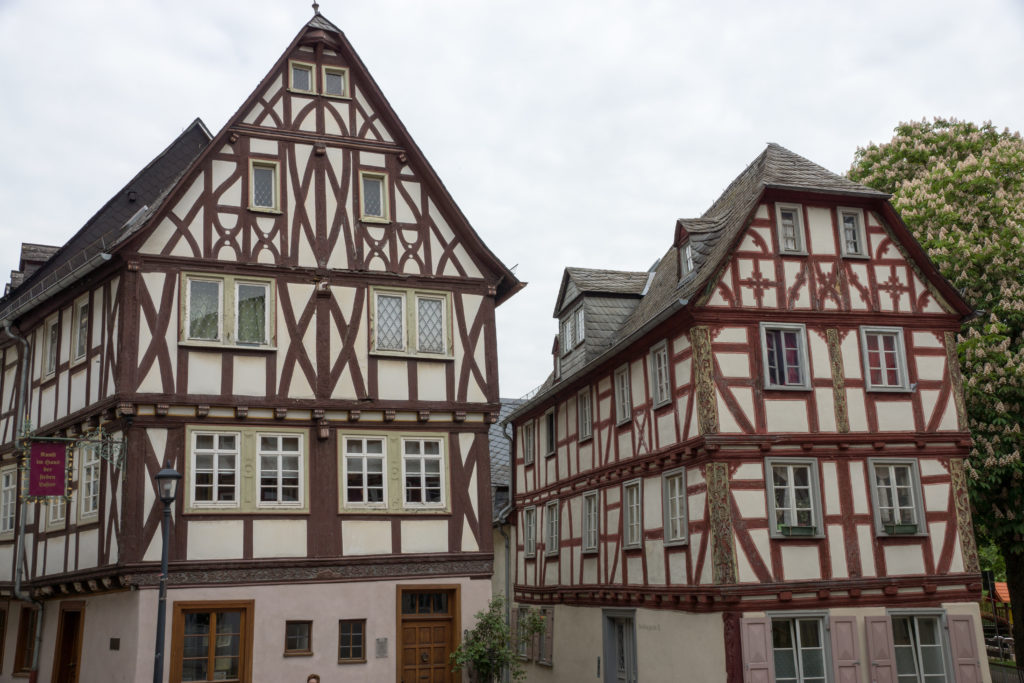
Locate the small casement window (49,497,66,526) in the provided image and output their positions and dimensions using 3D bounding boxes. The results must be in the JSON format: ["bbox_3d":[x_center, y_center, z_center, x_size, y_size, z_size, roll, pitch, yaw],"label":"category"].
[{"bbox_3d":[-9.395,3.096,21.205,0.150,1.450,0.880,11,-18,-43],"label":"small casement window"}]

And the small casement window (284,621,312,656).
[{"bbox_3d":[-4.043,5.640,19.431,0.520,0.650,0.140,3,-14,-22],"label":"small casement window"}]

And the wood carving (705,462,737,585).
[{"bbox_3d":[3.724,3.229,18.176,0.274,2.094,0.280,1,-14,-15],"label":"wood carving"}]

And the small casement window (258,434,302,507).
[{"bbox_3d":[-4.555,2.538,20.152,0.890,1.440,0.150,3,-14,-21],"label":"small casement window"}]

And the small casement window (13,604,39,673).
[{"bbox_3d":[-10.577,6.519,22.345,0.180,1.500,1.180,11,-18,-43],"label":"small casement window"}]

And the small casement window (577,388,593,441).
[{"bbox_3d":[1.813,1.758,24.592,0.120,1.240,0.920,1,-14,-15],"label":"small casement window"}]

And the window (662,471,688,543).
[{"bbox_3d":[3.514,3.557,21.879,0.160,1.600,1.060,2,-14,-16],"label":"window"}]

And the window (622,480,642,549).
[{"bbox_3d":[2.744,3.917,23.125,0.180,1.500,1.170,1,-13,-14],"label":"window"}]

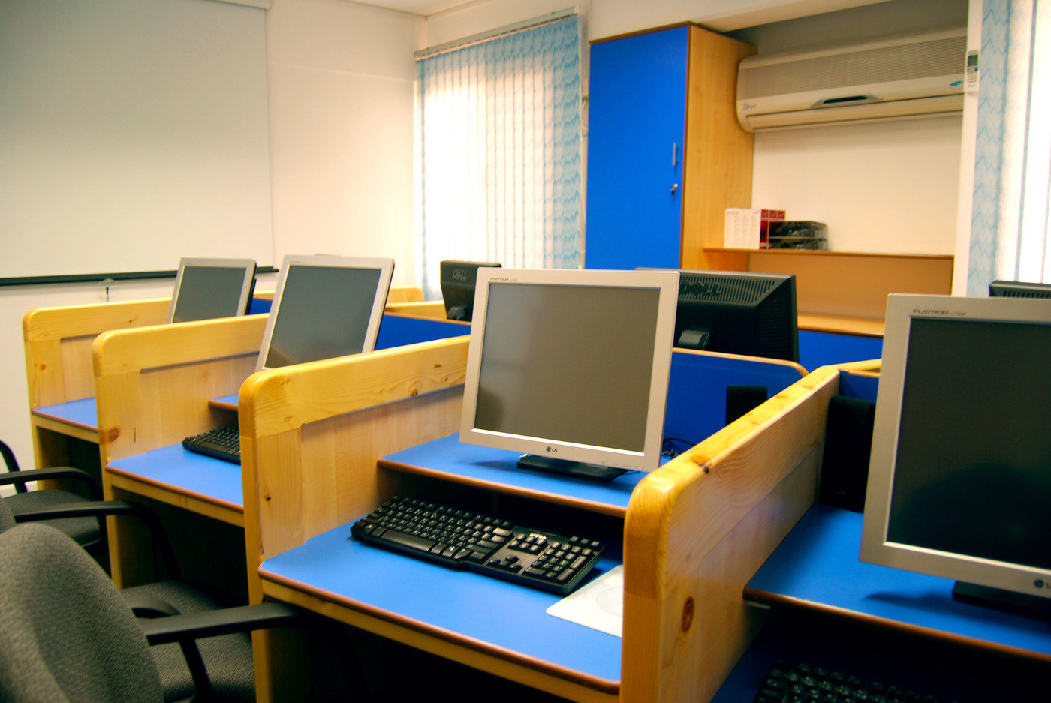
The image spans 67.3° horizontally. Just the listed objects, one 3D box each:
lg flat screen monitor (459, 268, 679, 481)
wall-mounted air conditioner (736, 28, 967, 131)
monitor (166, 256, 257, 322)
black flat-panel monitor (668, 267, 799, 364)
[{"bbox_3d":[0.103,0.040,1.444,0.396,0.380,0.220,6,10,31],"label":"lg flat screen monitor"},{"bbox_3d":[1.291,-1.048,3.096,0.890,0.282,0.190,9,12,43],"label":"wall-mounted air conditioner"},{"bbox_3d":[-0.981,-0.114,2.578,0.396,0.370,0.220,6,11,34],"label":"monitor"},{"bbox_3d":[0.371,0.016,1.675,0.376,0.370,0.200,9,12,44],"label":"black flat-panel monitor"}]

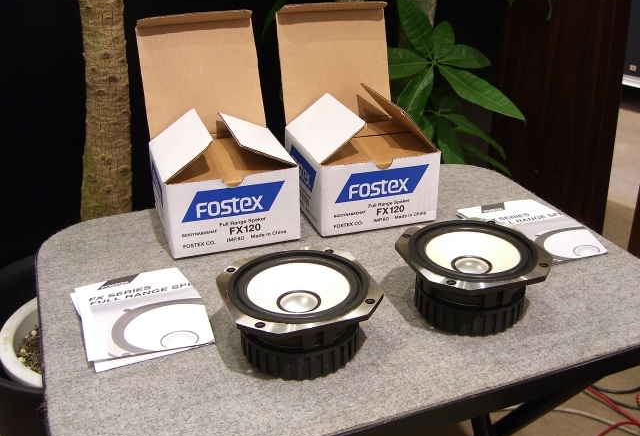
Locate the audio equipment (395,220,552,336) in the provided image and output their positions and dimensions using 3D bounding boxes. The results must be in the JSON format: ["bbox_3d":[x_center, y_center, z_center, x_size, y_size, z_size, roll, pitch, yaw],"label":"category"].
[{"bbox_3d":[0.140,0.056,0.654,0.123,0.060,0.123,-8,26,-16],"label":"audio equipment"}]

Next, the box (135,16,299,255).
[{"bbox_3d":[-0.122,-0.107,0.817,0.142,0.224,0.198,-9,26,-16],"label":"box"}]

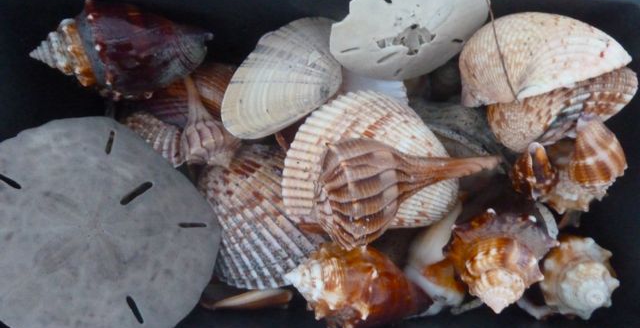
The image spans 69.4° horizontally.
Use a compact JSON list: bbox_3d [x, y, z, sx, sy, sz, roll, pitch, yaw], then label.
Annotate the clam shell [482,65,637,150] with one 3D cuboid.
[{"bbox_3d":[0.133,-0.035,0.252,0.075,0.036,0.054,-21,93,8],"label":"clam shell"}]

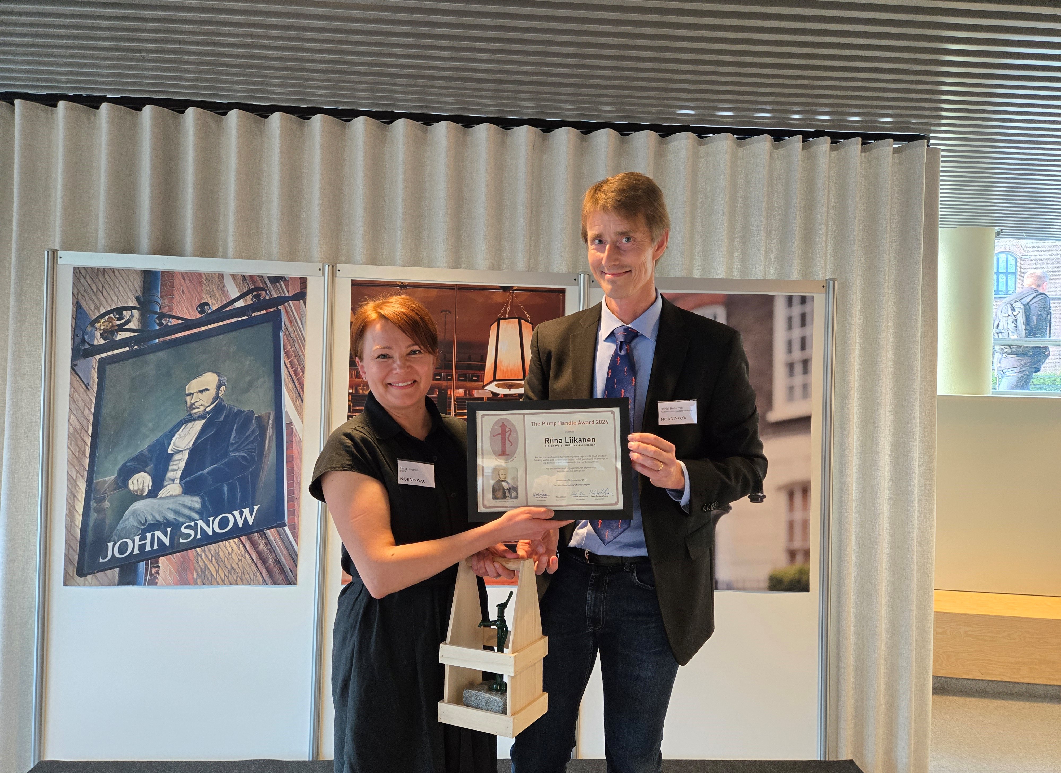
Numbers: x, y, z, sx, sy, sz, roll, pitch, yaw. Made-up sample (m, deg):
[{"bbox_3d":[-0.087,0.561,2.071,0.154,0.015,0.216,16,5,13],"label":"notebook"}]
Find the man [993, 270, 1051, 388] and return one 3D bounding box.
[{"bbox_3d":[3.767,-0.012,5.389,0.600,1.760,0.560,1,-1,-13],"label":"man"}]

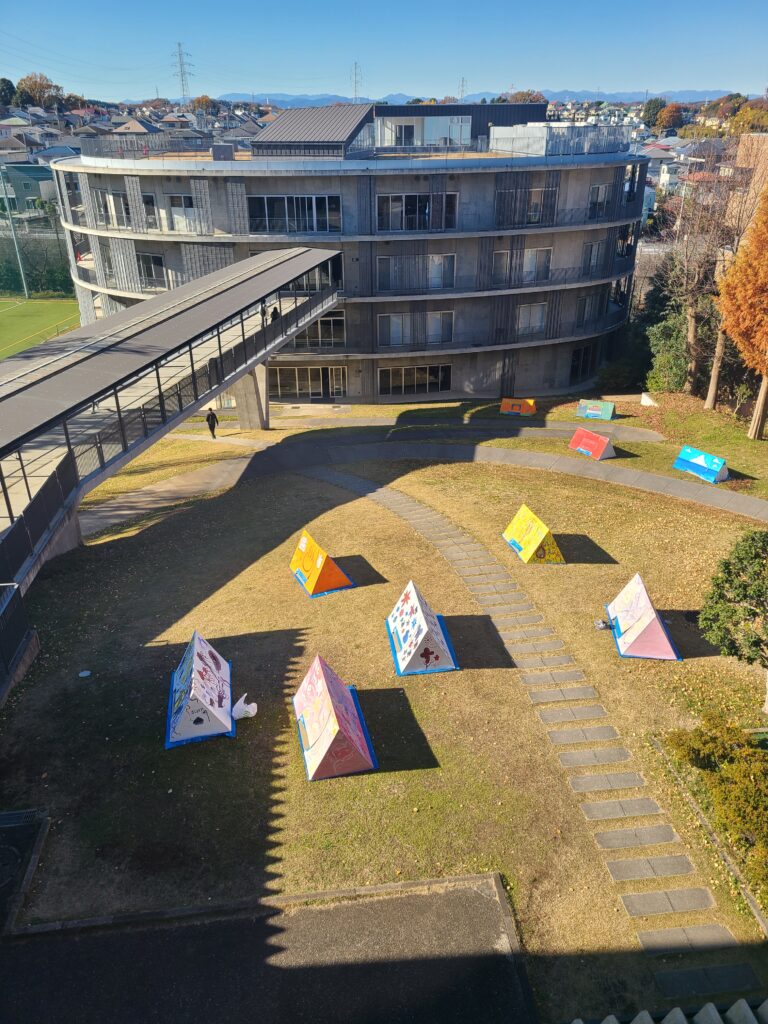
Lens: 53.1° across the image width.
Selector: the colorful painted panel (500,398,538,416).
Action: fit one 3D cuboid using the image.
[{"bbox_3d":[9.851,-7.682,56.272,2.318,1.013,1.227,8,28,28],"label":"colorful painted panel"}]

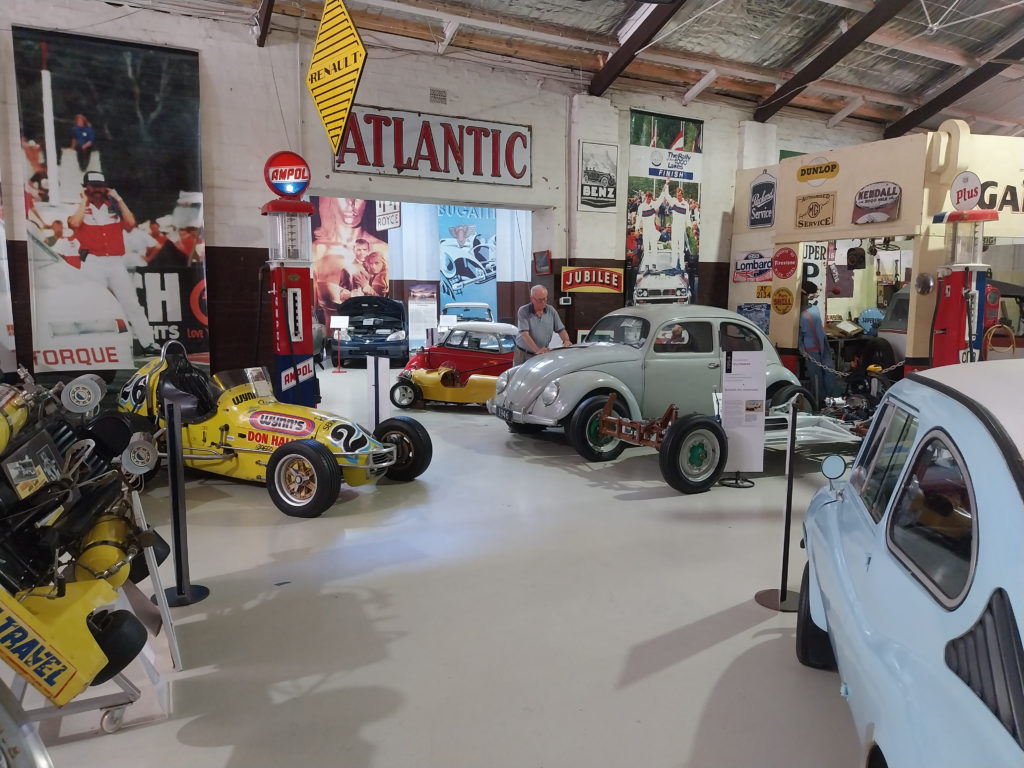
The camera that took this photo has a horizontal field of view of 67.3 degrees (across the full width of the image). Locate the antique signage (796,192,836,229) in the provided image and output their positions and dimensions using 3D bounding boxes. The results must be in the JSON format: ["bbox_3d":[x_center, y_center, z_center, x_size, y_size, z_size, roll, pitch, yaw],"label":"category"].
[{"bbox_3d":[3.964,-2.265,10.030,0.020,0.454,0.630,-3,8,-29],"label":"antique signage"}]

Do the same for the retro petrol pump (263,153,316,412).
[{"bbox_3d":[-2.239,-0.822,7.773,0.550,2.980,0.550,-3,8,-30],"label":"retro petrol pump"}]

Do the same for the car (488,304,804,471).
[{"bbox_3d":[1.748,-0.162,8.580,4.050,1.510,1.550,-3,8,-27],"label":"car"}]

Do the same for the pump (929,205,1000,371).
[{"bbox_3d":[4.808,-0.611,8.345,0.400,2.514,0.660,0,7,-2],"label":"pump"}]

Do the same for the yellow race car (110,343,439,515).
[{"bbox_3d":[-2.250,0.246,6.511,3.050,1.160,1.480,4,8,25],"label":"yellow race car"}]

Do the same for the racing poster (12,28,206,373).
[{"bbox_3d":[-3.775,-1.678,7.370,1.544,3.101,0.030,-3,8,-27],"label":"racing poster"}]

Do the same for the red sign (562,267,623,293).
[{"bbox_3d":[1.107,-1.412,10.447,1.022,0.329,0.025,-3,8,-29],"label":"red sign"}]

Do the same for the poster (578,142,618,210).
[{"bbox_3d":[1.161,-2.774,10.301,0.643,0.902,0.030,-3,8,-29],"label":"poster"}]

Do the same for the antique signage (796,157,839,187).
[{"bbox_3d":[3.967,-2.740,9.974,0.020,0.382,0.650,-3,8,-29],"label":"antique signage"}]

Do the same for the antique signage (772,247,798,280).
[{"bbox_3d":[3.737,-1.646,10.510,0.020,0.419,0.421,-3,8,-29],"label":"antique signage"}]

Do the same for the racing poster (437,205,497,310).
[{"bbox_3d":[-1.201,-3.387,21.687,1.780,3.500,0.020,-3,8,-29],"label":"racing poster"}]

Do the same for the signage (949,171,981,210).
[{"bbox_3d":[4.776,-2.038,8.100,0.420,0.420,0.080,-2,7,-17],"label":"signage"}]

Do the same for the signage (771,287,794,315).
[{"bbox_3d":[3.727,-1.139,10.584,0.020,0.376,0.382,-3,8,-29],"label":"signage"}]

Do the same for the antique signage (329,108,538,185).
[{"bbox_3d":[-0.823,-2.690,8.752,2.419,0.722,0.030,-3,8,-27],"label":"antique signage"}]

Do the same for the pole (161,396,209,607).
[{"bbox_3d":[-1.752,0.602,4.014,0.320,1.057,0.320,-3,8,-27],"label":"pole"}]

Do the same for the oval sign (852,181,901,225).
[{"bbox_3d":[4.388,-2.197,9.263,0.030,0.520,0.626,-3,8,-29],"label":"oval sign"}]

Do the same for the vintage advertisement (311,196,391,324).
[{"bbox_3d":[-4.400,-3.343,21.009,2.188,4.200,0.030,-3,8,-27],"label":"vintage advertisement"}]

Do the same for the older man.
[{"bbox_3d":[0.297,-0.290,8.917,0.600,1.701,0.500,-3,8,-25],"label":"older man"}]

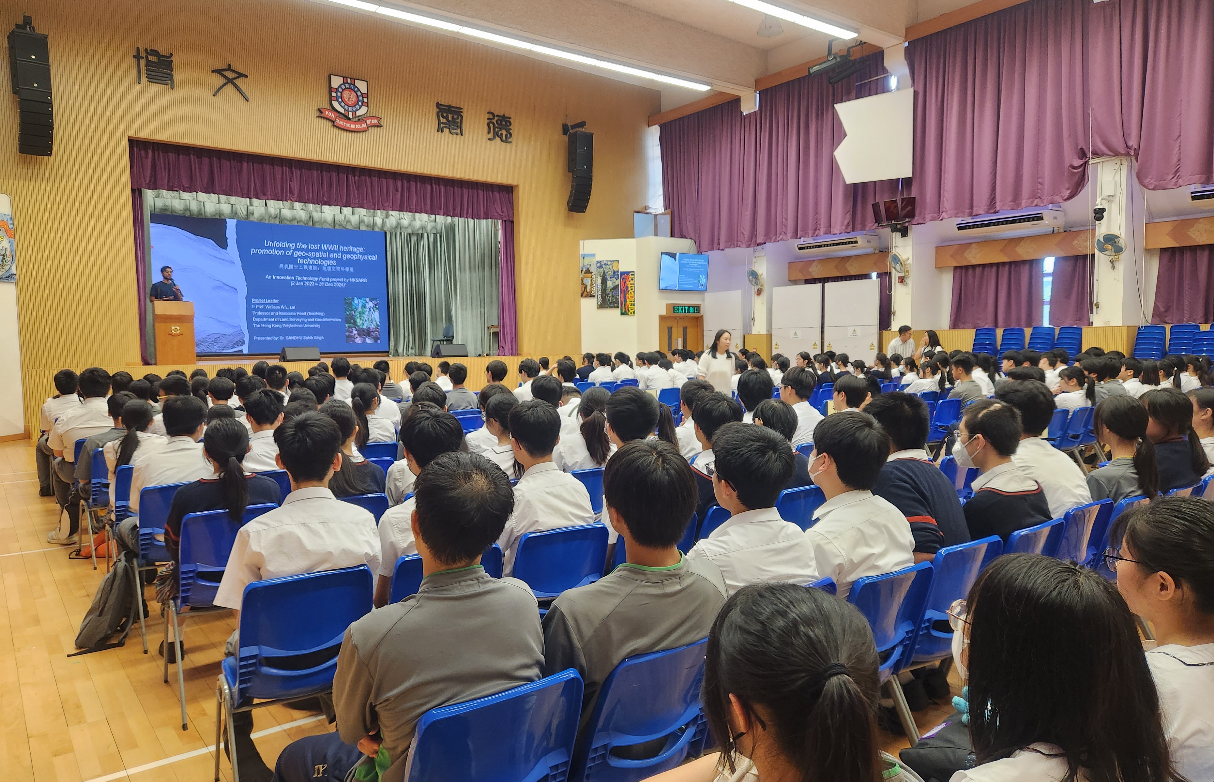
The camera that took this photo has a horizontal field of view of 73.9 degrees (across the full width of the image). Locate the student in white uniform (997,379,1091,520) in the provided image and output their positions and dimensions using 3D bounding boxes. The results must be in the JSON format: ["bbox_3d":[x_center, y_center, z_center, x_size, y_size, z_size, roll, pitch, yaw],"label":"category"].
[{"bbox_3d":[1.525,0.588,3.276,0.470,1.260,0.750,-3,4,-38],"label":"student in white uniform"}]

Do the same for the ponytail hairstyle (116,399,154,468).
[{"bbox_3d":[-2.703,0.247,4.620,0.210,0.400,0.230,-3,4,-32],"label":"ponytail hairstyle"}]

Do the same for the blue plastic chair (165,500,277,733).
[{"bbox_3d":[-1.633,0.871,3.440,0.440,0.815,0.550,-4,5,-37],"label":"blue plastic chair"}]

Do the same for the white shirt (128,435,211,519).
[{"bbox_3d":[-2.125,0.439,3.950,0.460,0.470,0.300,-3,4,-33],"label":"white shirt"}]

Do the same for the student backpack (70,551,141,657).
[{"bbox_3d":[-2.550,1.045,4.133,0.190,0.450,0.280,21,-10,-36],"label":"student backpack"}]

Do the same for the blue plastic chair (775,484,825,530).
[{"bbox_3d":[0.741,0.833,3.883,0.460,0.800,0.540,-4,4,-39],"label":"blue plastic chair"}]

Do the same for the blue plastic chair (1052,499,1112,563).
[{"bbox_3d":[1.796,0.846,3.441,0.460,0.800,0.540,-3,4,-34],"label":"blue plastic chair"}]

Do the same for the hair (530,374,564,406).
[{"bbox_3d":[-0.399,0.006,5.427,0.185,0.230,0.220,-3,4,-31],"label":"hair"}]

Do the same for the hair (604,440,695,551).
[{"bbox_3d":[0.102,0.242,1.898,0.200,0.240,0.235,-3,4,-29],"label":"hair"}]

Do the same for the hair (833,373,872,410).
[{"bbox_3d":[1.529,0.003,5.050,0.180,0.220,0.220,-3,4,-40],"label":"hair"}]

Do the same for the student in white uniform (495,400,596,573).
[{"bbox_3d":[-0.381,0.649,3.160,0.460,1.250,0.680,-3,4,-34],"label":"student in white uniform"}]

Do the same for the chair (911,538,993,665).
[{"bbox_3d":[1.060,0.890,2.880,0.460,0.800,0.540,-3,4,-32],"label":"chair"}]

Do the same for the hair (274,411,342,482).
[{"bbox_3d":[-0.846,0.162,2.280,0.185,0.200,0.205,-2,3,-24],"label":"hair"}]

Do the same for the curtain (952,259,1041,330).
[{"bbox_3d":[7.481,-1.881,15.590,0.140,1.330,1.830,-4,5,-38],"label":"curtain"}]

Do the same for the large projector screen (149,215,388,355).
[{"bbox_3d":[-7.216,-2.239,17.782,4.994,2.876,0.100,-3,4,-37],"label":"large projector screen"}]

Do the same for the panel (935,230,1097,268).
[{"bbox_3d":[7.039,-2.424,13.824,0.120,0.390,3.000,-3,4,-37],"label":"panel"}]

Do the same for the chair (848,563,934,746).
[{"bbox_3d":[0.673,0.898,2.522,0.430,0.800,0.550,-3,4,-34],"label":"chair"}]

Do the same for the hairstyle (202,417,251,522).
[{"bbox_3d":[-1.545,0.322,3.278,0.200,0.420,0.250,-3,4,-32],"label":"hairstyle"}]

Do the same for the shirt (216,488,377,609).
[{"bbox_3d":[-0.968,0.554,2.566,0.490,0.540,0.280,-3,4,-33],"label":"shirt"}]

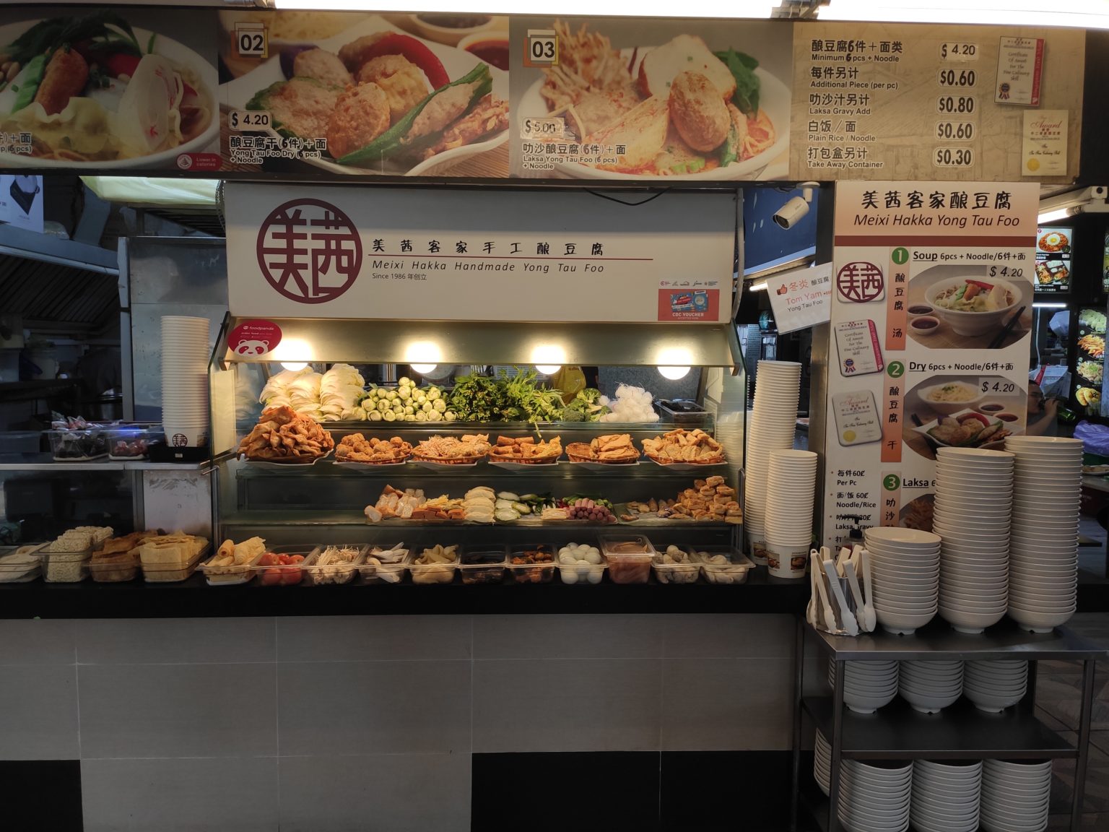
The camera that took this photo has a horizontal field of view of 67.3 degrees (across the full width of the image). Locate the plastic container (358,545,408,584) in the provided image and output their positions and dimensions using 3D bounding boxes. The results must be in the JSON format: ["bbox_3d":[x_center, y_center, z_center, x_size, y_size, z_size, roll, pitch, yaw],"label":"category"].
[{"bbox_3d":[-0.523,0.472,2.619,0.160,0.068,0.262,0,5,-3],"label":"plastic container"}]

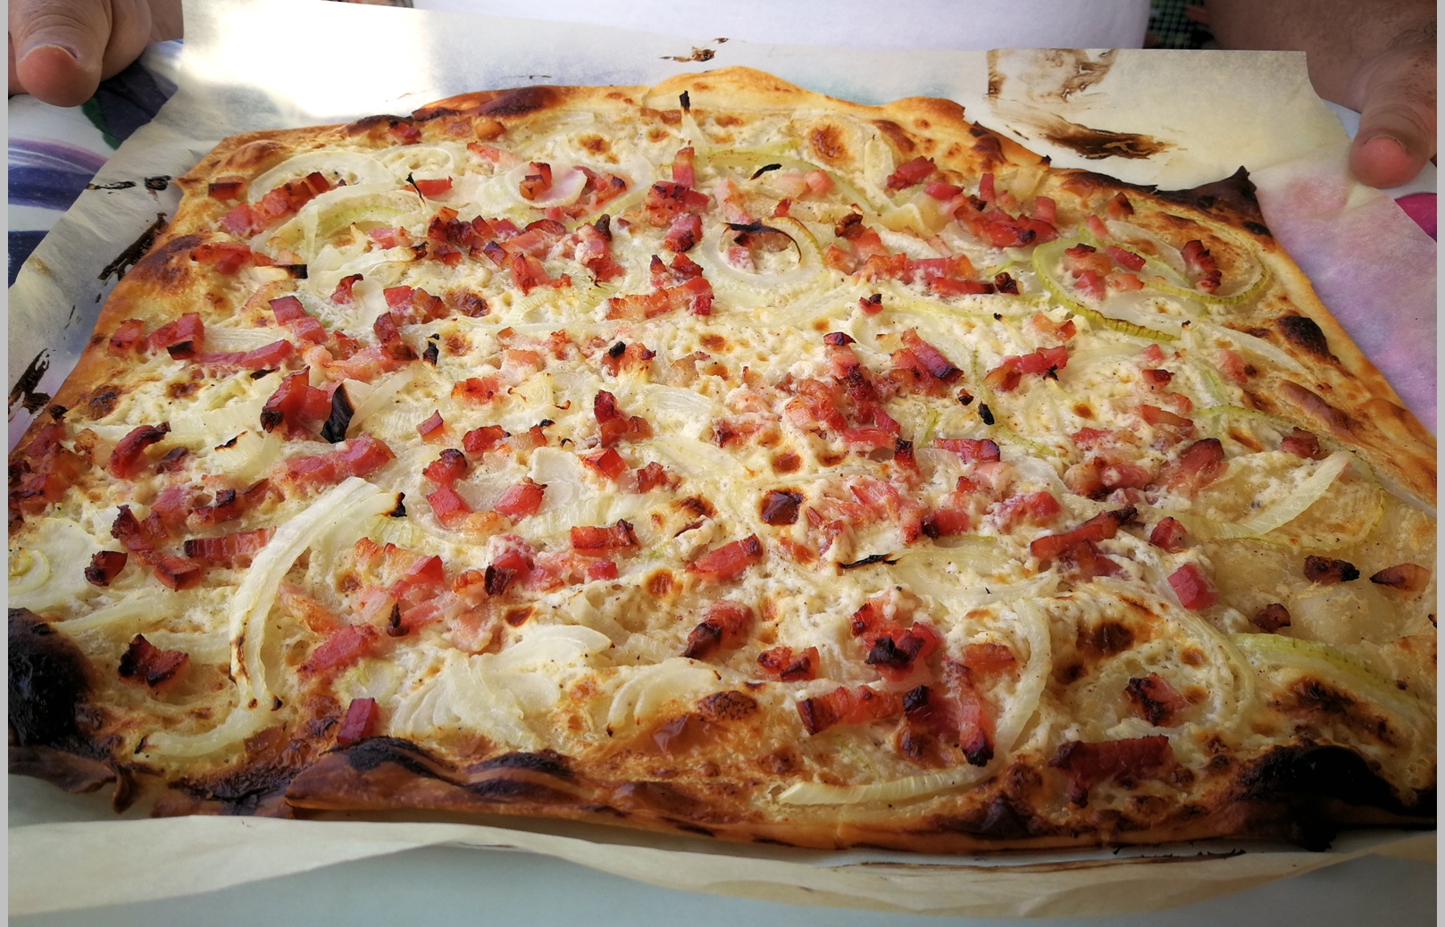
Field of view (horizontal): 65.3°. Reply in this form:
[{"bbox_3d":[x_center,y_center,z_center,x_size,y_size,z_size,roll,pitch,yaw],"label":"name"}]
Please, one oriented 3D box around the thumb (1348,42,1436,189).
[{"bbox_3d":[0.222,-0.114,0.370,0.026,0.025,0.060,9,54,9],"label":"thumb"}]

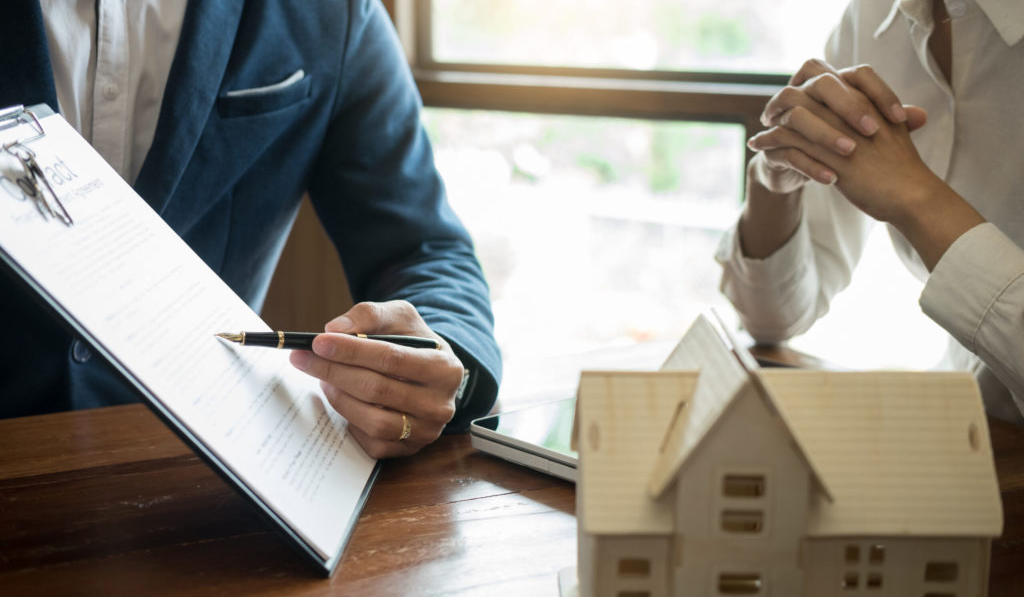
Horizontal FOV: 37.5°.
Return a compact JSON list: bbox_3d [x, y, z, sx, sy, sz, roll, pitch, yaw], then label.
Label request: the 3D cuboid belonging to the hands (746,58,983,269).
[{"bbox_3d":[0.260,-0.099,1.110,0.145,0.140,0.110,-6,12,-28],"label":"hands"}]

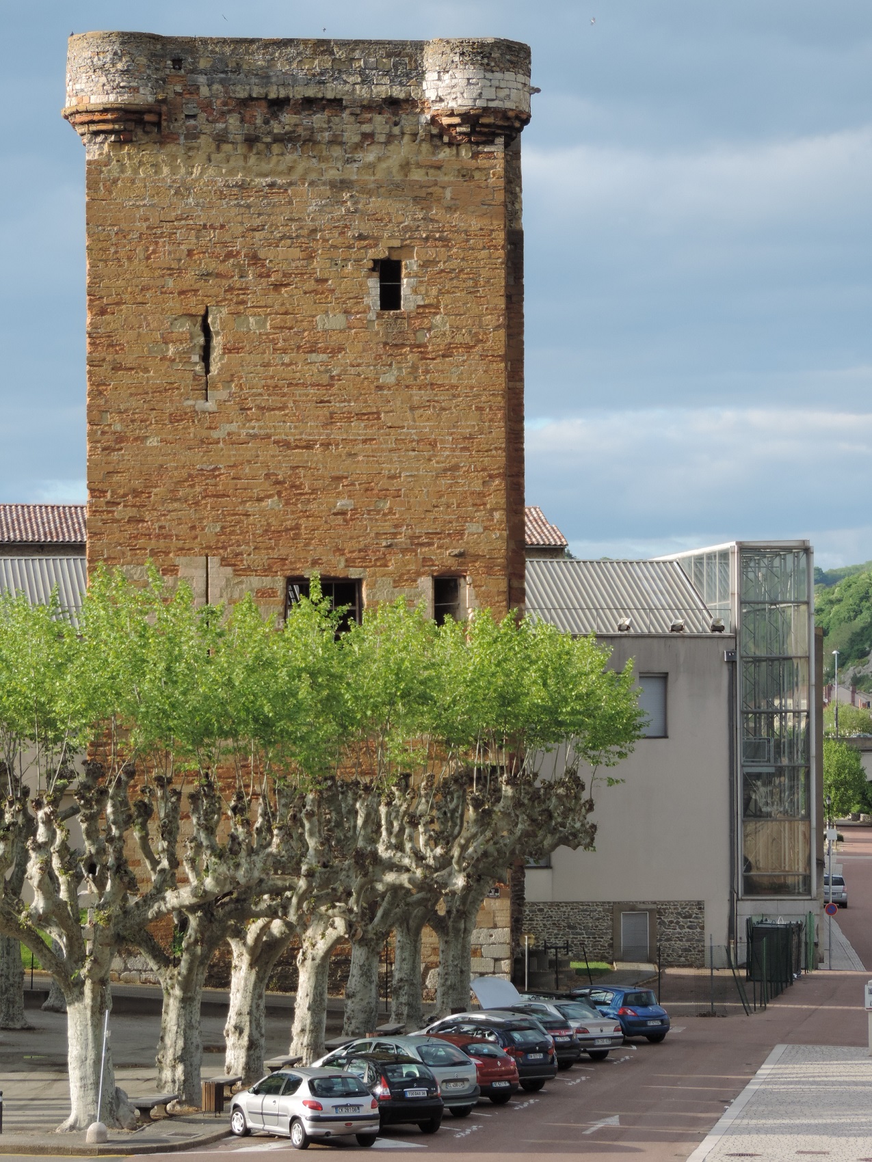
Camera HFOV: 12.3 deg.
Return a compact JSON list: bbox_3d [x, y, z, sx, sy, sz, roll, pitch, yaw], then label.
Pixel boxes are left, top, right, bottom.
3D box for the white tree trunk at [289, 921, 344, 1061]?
[{"bbox_3d":[-2.930,9.978,97.884,1.250,3.500,1.100,0,-3,0],"label":"white tree trunk"}]

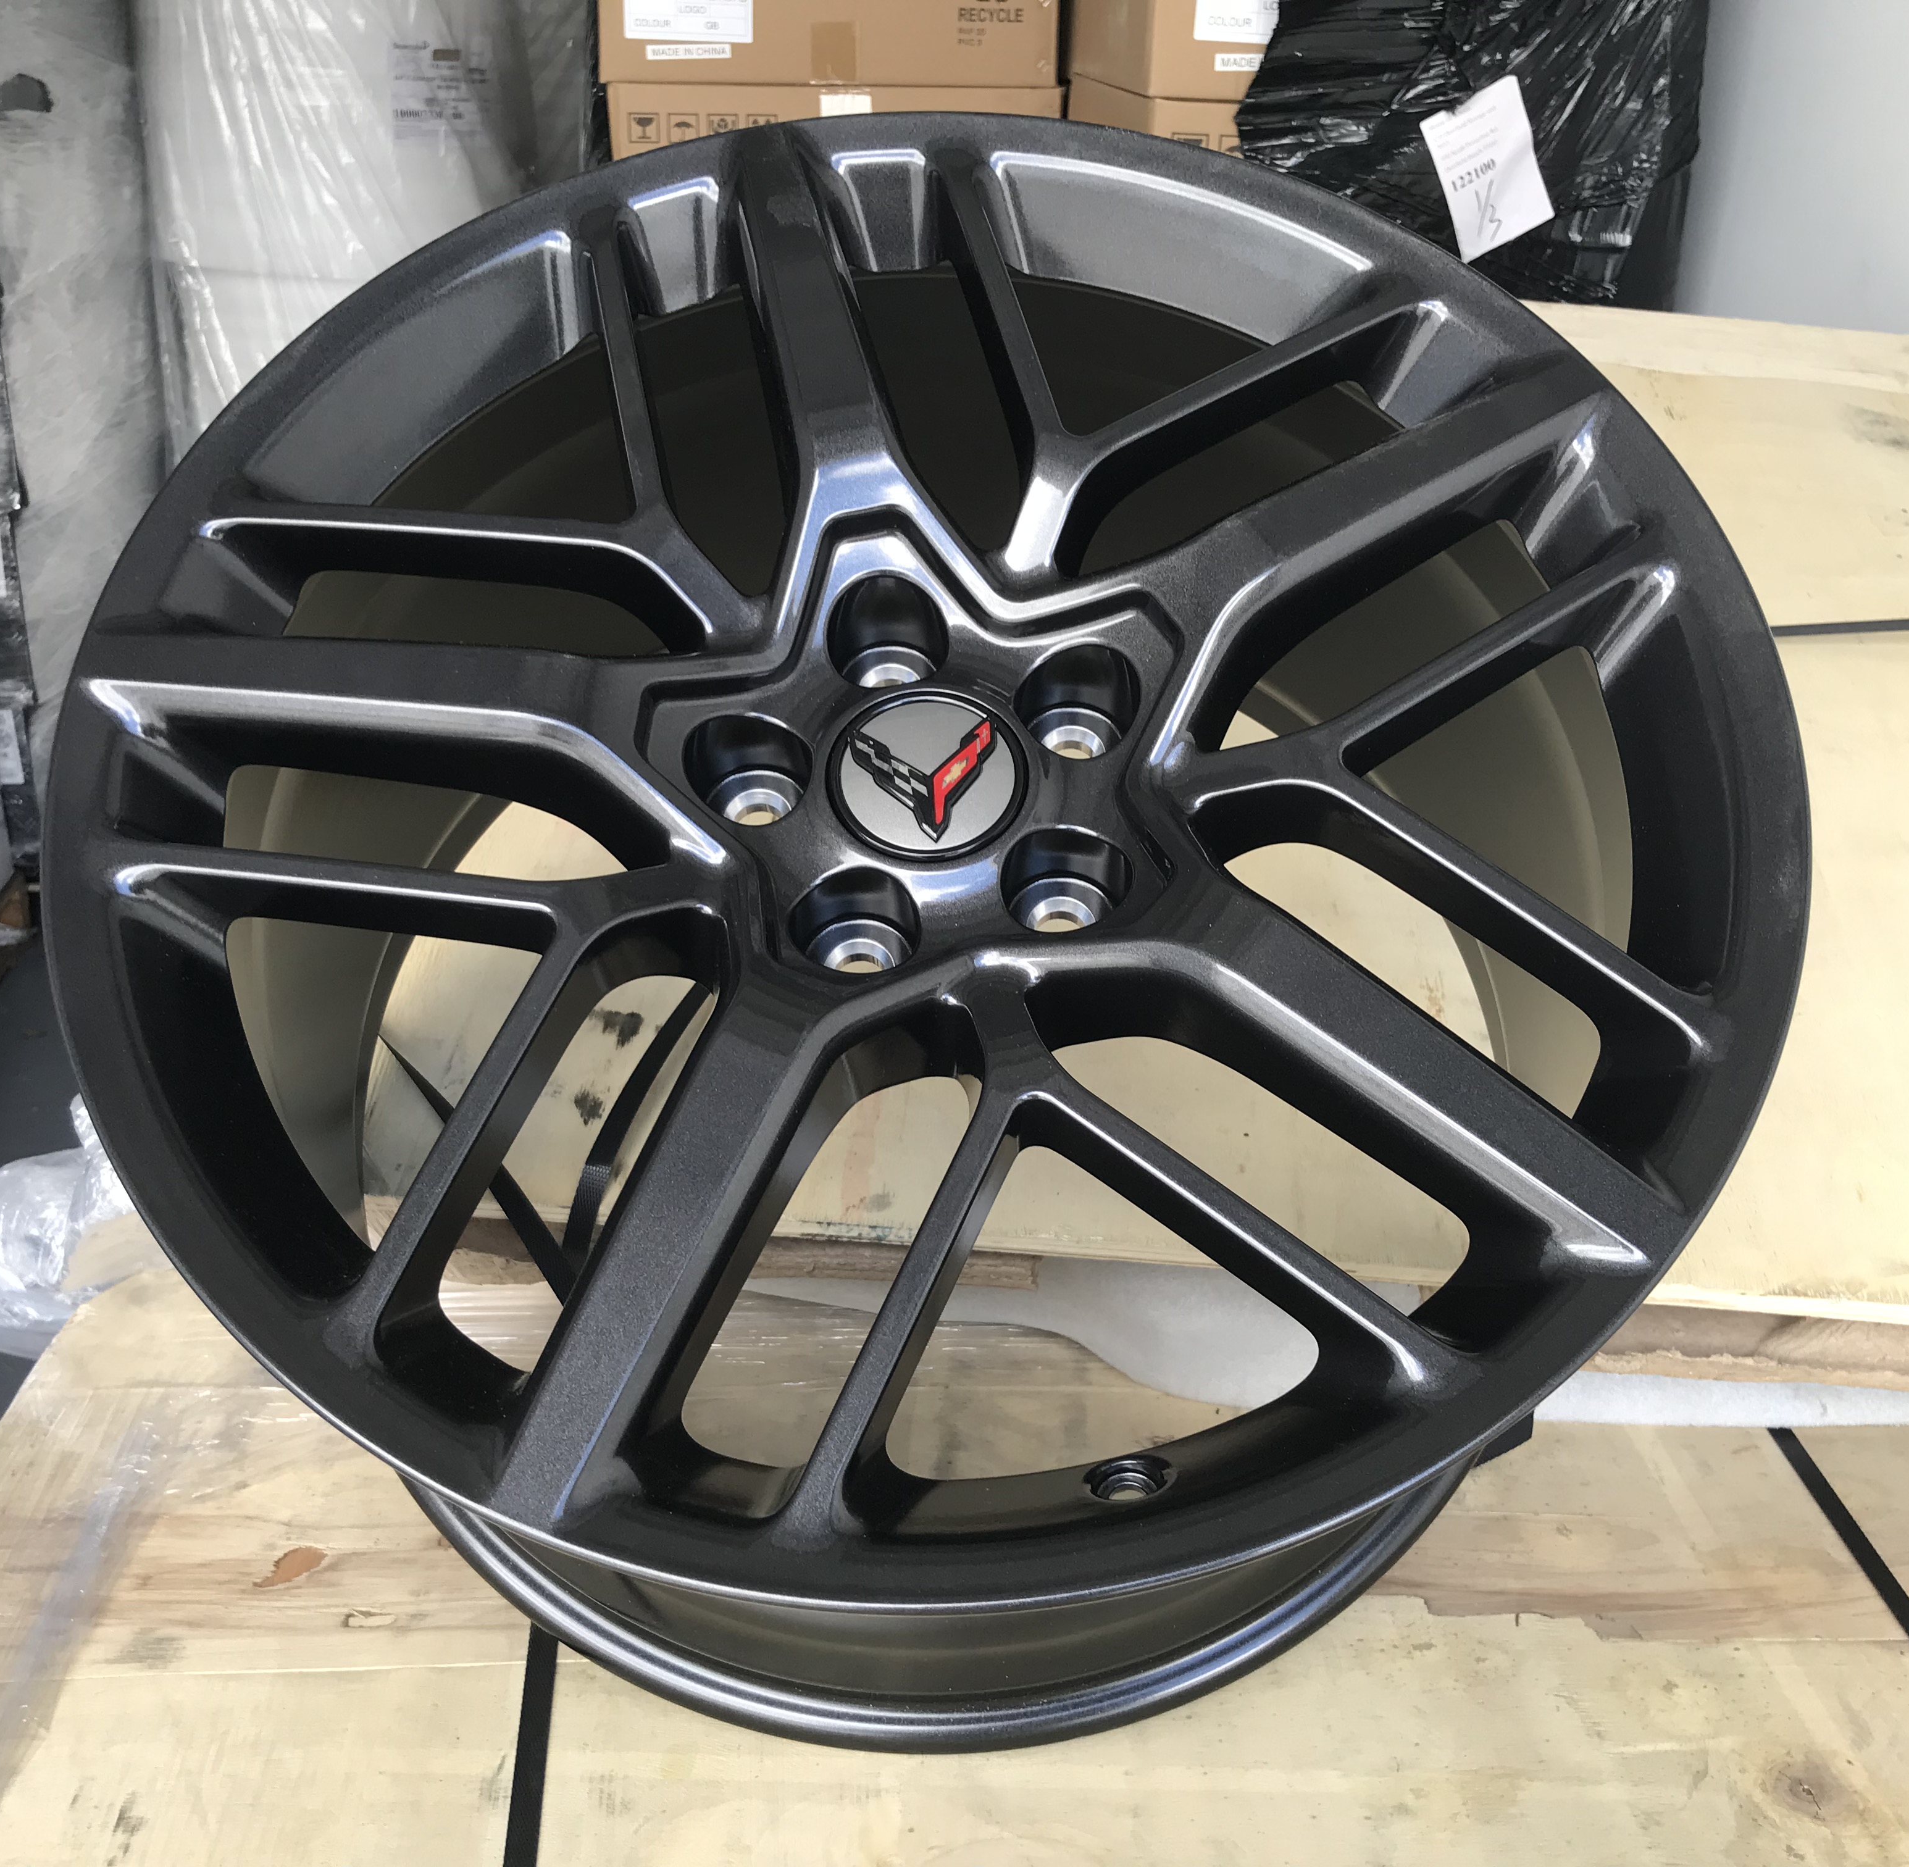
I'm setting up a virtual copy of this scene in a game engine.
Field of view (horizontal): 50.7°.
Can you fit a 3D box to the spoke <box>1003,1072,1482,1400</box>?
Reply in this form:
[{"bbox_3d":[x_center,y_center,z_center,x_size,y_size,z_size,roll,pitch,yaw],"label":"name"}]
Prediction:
[{"bbox_3d":[0.079,0.085,0.573,0.138,0.026,0.017,37,68,18],"label":"spoke"}]

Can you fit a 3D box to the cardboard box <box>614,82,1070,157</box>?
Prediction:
[{"bbox_3d":[-0.161,-0.981,2.704,0.540,0.290,0.540,-2,23,-4],"label":"cardboard box"}]

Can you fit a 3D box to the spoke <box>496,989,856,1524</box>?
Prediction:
[{"bbox_3d":[-0.081,0.090,0.568,0.038,0.030,0.162,20,64,11],"label":"spoke"}]

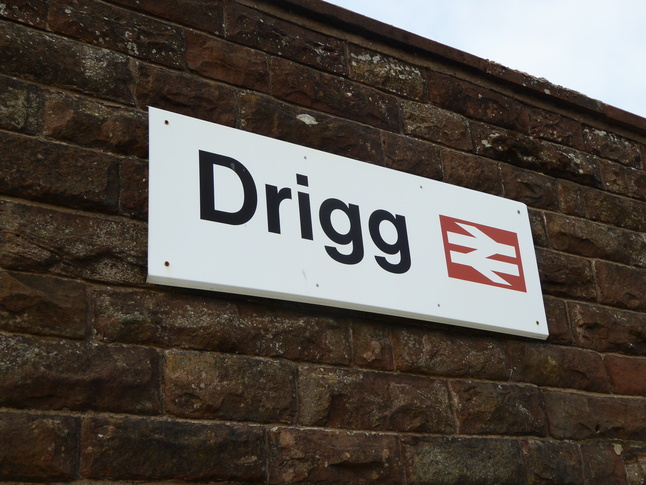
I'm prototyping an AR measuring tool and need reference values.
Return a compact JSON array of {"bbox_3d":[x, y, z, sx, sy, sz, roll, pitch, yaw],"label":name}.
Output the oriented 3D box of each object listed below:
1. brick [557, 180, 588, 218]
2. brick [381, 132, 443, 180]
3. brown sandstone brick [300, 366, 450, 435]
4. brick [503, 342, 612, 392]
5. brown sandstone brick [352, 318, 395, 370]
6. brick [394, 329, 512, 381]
[{"bbox_3d":[0.895,-0.135,3.495,0.134,0.144,0.150,11,-27,-33],"label":"brick"},{"bbox_3d":[0.281,-0.273,3.204,0.262,0.135,0.120,11,-26,-33],"label":"brick"},{"bbox_3d":[0.135,0.486,2.744,0.564,0.166,0.120,11,-26,-33],"label":"brown sandstone brick"},{"bbox_3d":[0.801,0.460,3.259,0.508,0.143,0.120,11,-26,-33],"label":"brick"},{"bbox_3d":[0.095,0.317,2.684,0.144,0.142,0.150,11,-27,-33],"label":"brown sandstone brick"},{"bbox_3d":[0.363,0.366,2.862,0.482,0.154,0.150,11,-27,-33],"label":"brick"}]

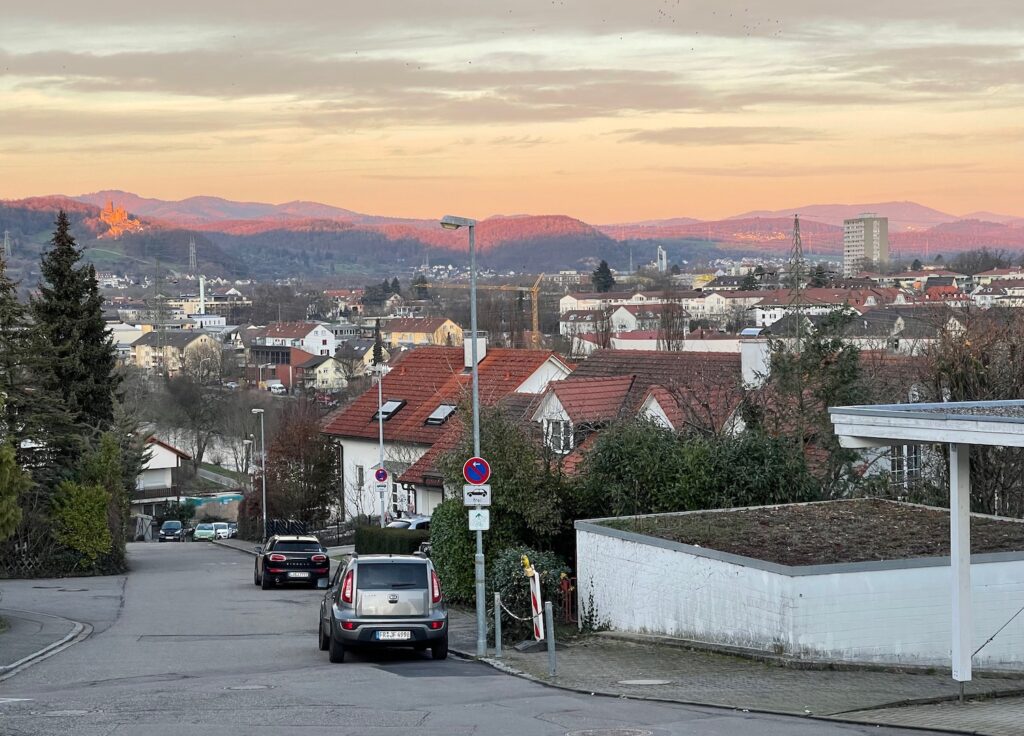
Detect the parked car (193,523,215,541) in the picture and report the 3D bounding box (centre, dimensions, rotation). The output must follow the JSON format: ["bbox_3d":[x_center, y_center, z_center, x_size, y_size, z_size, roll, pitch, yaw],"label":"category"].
[{"bbox_3d":[-24.201,13.055,148.941,1.660,1.480,3.750,1,-5,-6],"label":"parked car"}]

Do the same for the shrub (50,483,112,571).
[{"bbox_3d":[-13.644,4.992,60.000,1.950,2.750,1.800,-1,3,-7],"label":"shrub"}]

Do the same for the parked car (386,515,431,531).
[{"bbox_3d":[-2.406,5.921,66.500,4.250,1.480,1.780,-3,4,-43],"label":"parked car"}]

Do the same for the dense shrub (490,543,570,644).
[{"bbox_3d":[0.284,3.657,30.700,1.280,1.570,1.200,-1,3,9],"label":"dense shrub"}]

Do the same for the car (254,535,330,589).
[{"bbox_3d":[-6.141,5.334,52.598,1.800,1.440,4.250,1,-4,-12],"label":"car"}]

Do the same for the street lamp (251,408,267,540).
[{"bbox_3d":[-12.135,5.149,90.806,0.660,6.400,0.280,-1,3,-12],"label":"street lamp"}]

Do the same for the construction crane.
[{"bbox_3d":[-7.487,-11.528,450.000,30.000,21.000,2.200,-1,3,0],"label":"construction crane"}]

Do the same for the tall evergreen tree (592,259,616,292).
[{"bbox_3d":[41.081,-39.734,850.000,10.300,19.500,10.300,-1,3,0],"label":"tall evergreen tree"}]

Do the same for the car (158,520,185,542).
[{"bbox_3d":[-25.352,12.230,141.439,1.670,1.520,3.750,0,-5,-6],"label":"car"}]

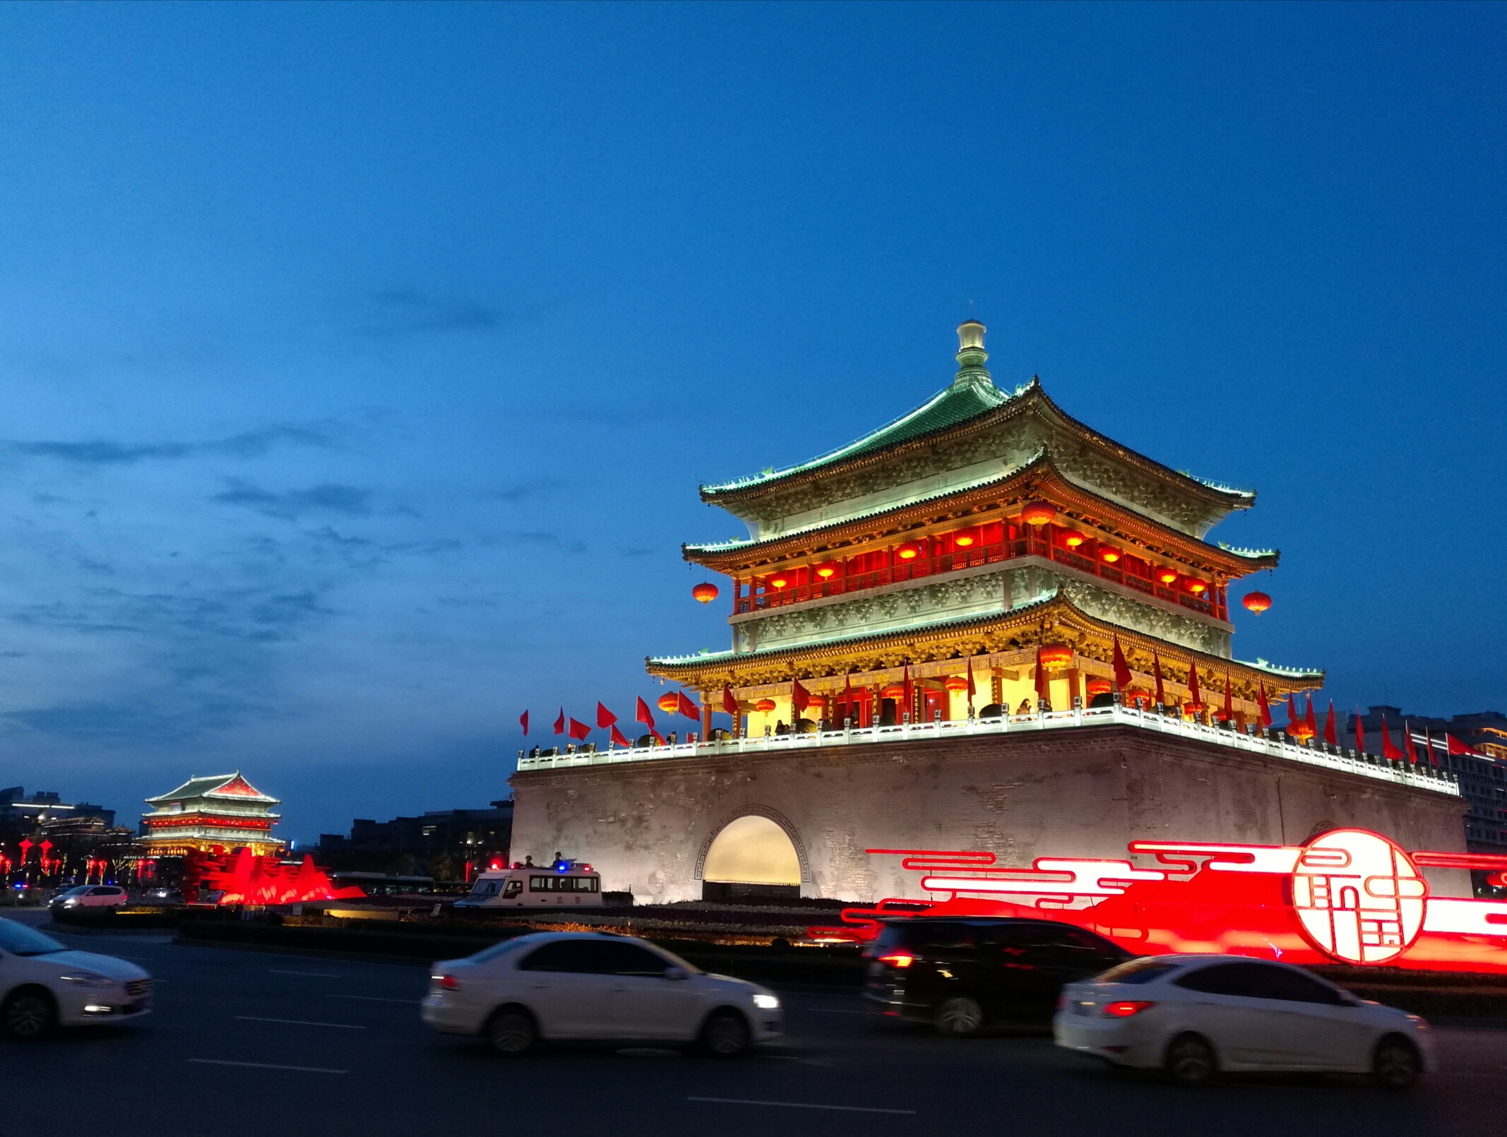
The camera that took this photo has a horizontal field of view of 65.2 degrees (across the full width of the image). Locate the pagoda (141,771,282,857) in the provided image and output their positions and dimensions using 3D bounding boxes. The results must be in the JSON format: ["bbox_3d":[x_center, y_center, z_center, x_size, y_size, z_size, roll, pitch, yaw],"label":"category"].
[{"bbox_3d":[-164.392,78.431,358.611,35.500,32.000,50.500,15,-20,-42],"label":"pagoda"}]

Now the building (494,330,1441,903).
[{"bbox_3d":[12.743,2.491,66.088,36.500,36.000,36.500,15,-20,-42],"label":"building"}]

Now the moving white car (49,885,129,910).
[{"bbox_3d":[-41.008,20.375,72.818,1.820,1.620,4.600,-3,-15,14],"label":"moving white car"}]

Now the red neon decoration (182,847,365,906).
[{"bbox_3d":[-23.282,15.369,58.883,2.200,2.900,17.000,1,-15,0],"label":"red neon decoration"}]

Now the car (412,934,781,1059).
[{"bbox_3d":[-1.907,5.570,15.526,4.520,1.470,1.740,4,-15,-9],"label":"car"}]

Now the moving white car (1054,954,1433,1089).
[{"bbox_3d":[6.017,5.535,14.655,4.420,1.460,1.720,4,-15,-8],"label":"moving white car"}]

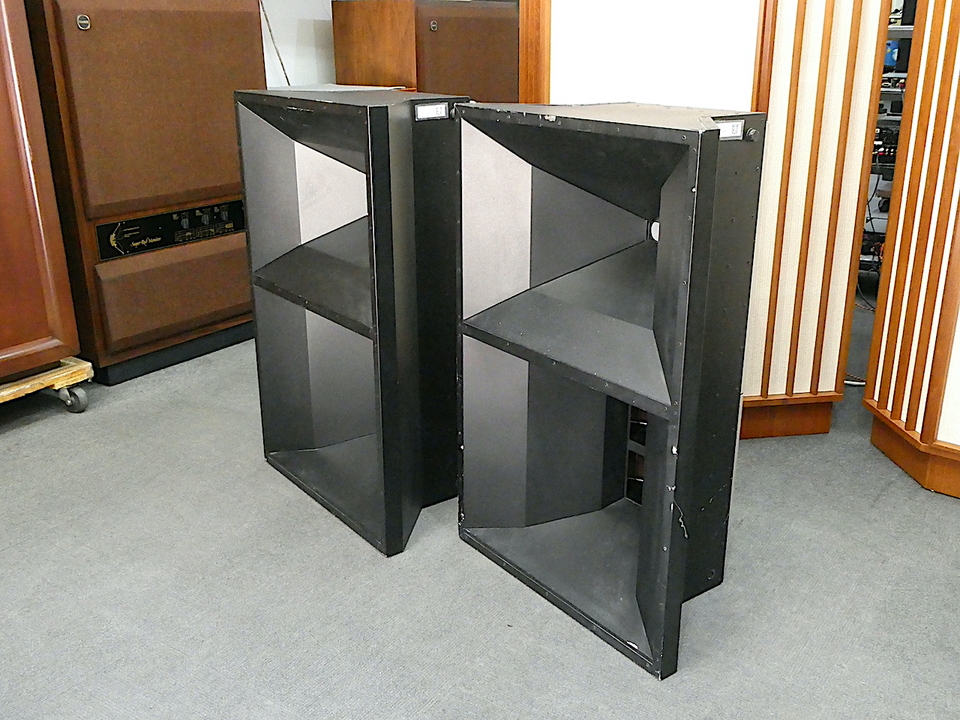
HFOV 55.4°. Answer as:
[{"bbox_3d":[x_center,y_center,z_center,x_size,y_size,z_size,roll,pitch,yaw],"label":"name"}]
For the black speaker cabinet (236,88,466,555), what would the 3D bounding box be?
[{"bbox_3d":[-0.236,-0.122,2.027,0.317,0.890,0.574,-14,24,-34],"label":"black speaker cabinet"}]

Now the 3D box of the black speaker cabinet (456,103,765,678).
[{"bbox_3d":[0.254,0.005,1.677,0.317,0.890,0.574,-14,24,-34],"label":"black speaker cabinet"}]

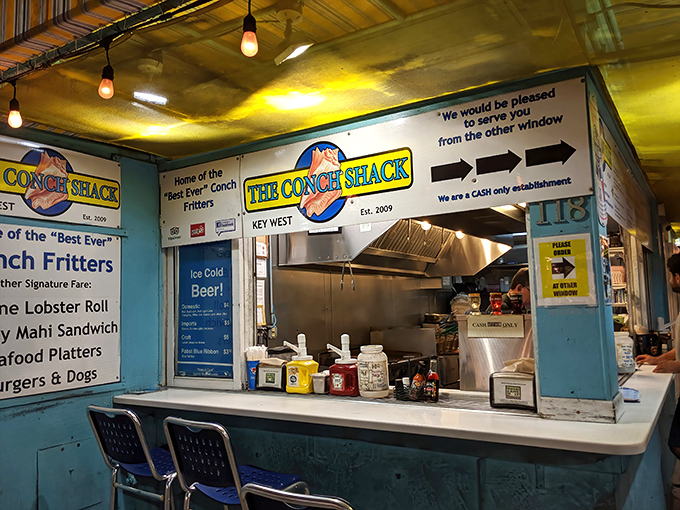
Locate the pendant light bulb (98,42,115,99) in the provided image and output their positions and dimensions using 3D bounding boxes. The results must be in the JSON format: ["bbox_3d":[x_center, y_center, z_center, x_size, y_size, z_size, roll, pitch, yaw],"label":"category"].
[{"bbox_3d":[-0.726,-0.572,1.650,0.047,0.168,0.047,-5,-6,30],"label":"pendant light bulb"}]

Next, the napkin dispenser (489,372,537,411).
[{"bbox_3d":[0.770,0.582,2.327,0.190,0.160,0.150,-5,-6,30],"label":"napkin dispenser"}]

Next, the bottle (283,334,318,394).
[{"bbox_3d":[-0.217,0.590,2.908,0.176,0.310,0.155,0,-5,-24],"label":"bottle"}]

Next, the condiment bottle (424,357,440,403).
[{"bbox_3d":[0.434,0.582,2.499,0.066,0.212,0.066,-3,-5,9],"label":"condiment bottle"}]

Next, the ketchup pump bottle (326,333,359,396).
[{"bbox_3d":[0.011,0.572,2.786,0.176,0.309,0.138,-1,-5,-10],"label":"ketchup pump bottle"}]

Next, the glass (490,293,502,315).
[{"bbox_3d":[0.814,0.256,2.760,0.063,0.114,0.063,-5,-6,32],"label":"glass"}]

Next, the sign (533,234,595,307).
[{"bbox_3d":[0.878,0.064,2.074,0.213,0.277,0.008,-5,-5,31],"label":"sign"}]

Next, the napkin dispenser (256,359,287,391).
[{"bbox_3d":[-0.354,0.675,3.023,0.198,0.168,0.146,-5,-5,31],"label":"napkin dispenser"}]

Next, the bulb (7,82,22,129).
[{"bbox_3d":[-1.165,-0.537,1.900,0.047,0.166,0.047,-5,-5,31],"label":"bulb"}]

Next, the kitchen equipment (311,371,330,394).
[{"bbox_3d":[-0.090,0.681,2.875,0.095,0.120,0.095,-5,-6,30],"label":"kitchen equipment"}]

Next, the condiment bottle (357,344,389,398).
[{"bbox_3d":[0.168,0.591,2.717,0.158,0.256,0.158,-2,-5,0],"label":"condiment bottle"}]

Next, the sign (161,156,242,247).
[{"bbox_3d":[-0.816,-0.300,3.093,0.644,0.471,0.012,-5,-6,30],"label":"sign"}]

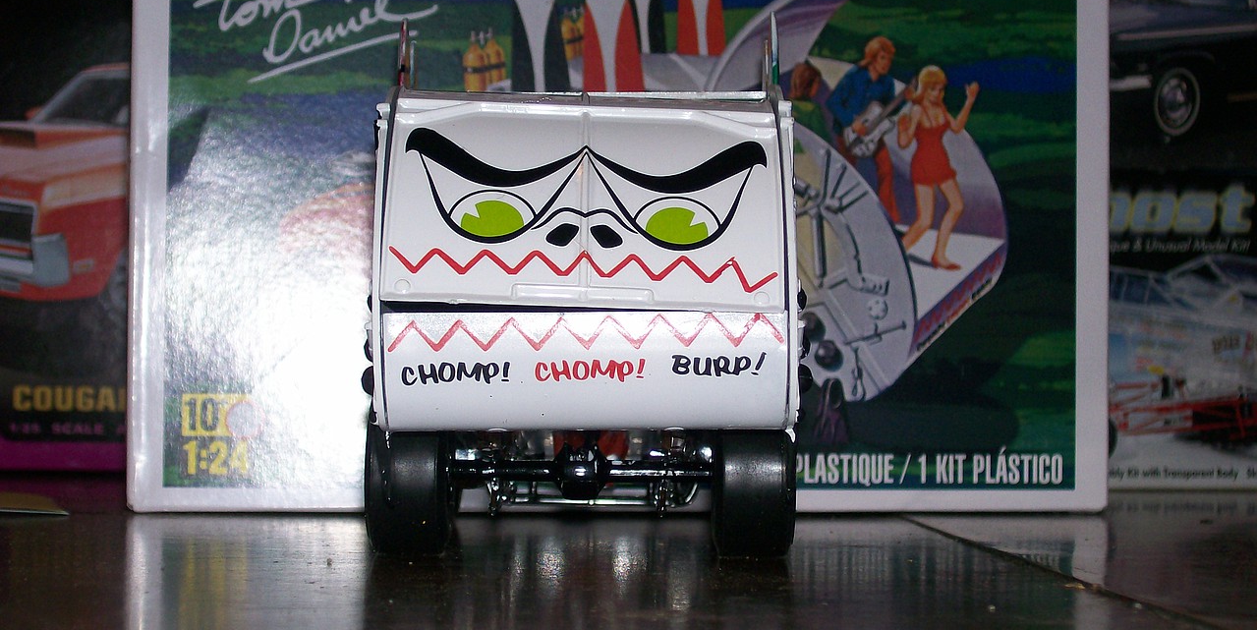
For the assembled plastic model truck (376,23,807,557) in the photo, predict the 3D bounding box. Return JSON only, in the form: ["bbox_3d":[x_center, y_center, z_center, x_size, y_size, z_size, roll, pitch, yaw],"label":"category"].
[{"bbox_3d":[-0.009,-0.004,0.515,0.081,0.098,0.145,0,-2,-1],"label":"assembled plastic model truck"}]

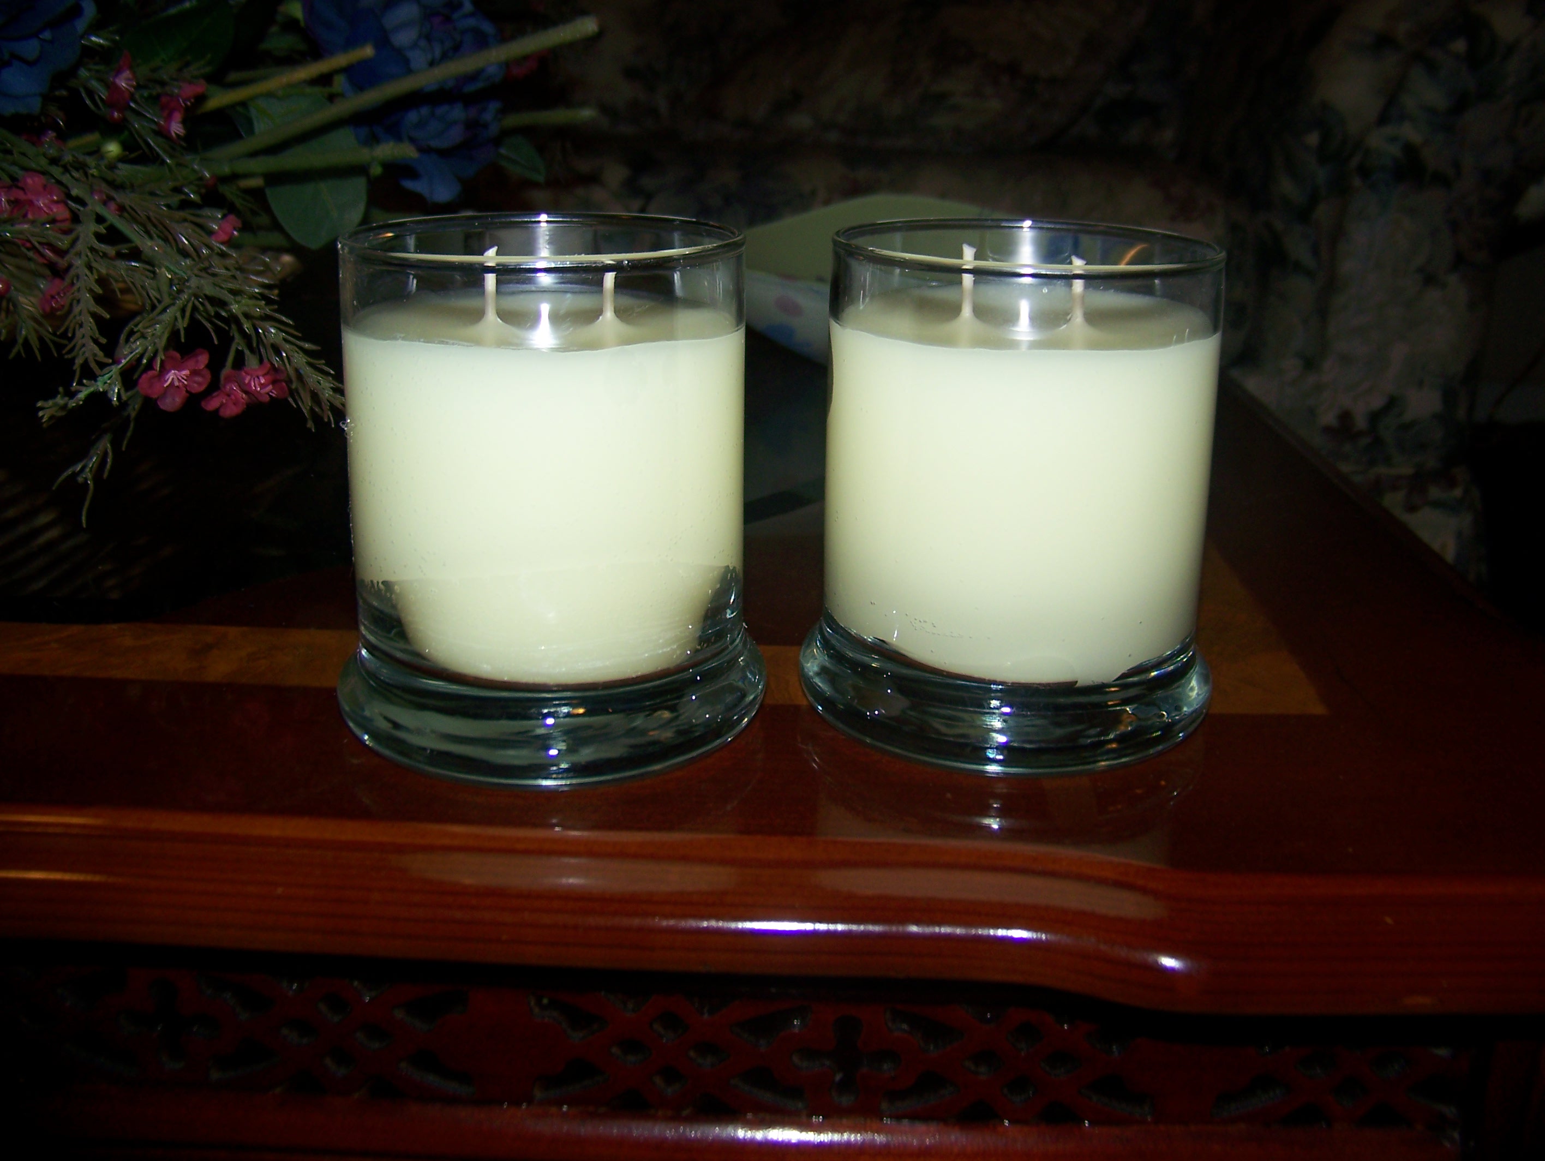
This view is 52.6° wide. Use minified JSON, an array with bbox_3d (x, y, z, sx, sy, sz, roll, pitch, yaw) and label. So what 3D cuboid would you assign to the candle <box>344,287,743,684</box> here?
[{"bbox_3d":[-0.052,-0.025,0.371,0.089,0.075,0.089,2,19,0],"label":"candle"}]

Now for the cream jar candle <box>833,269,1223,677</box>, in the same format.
[{"bbox_3d":[0.058,-0.027,0.385,0.089,0.075,0.089,2,19,0],"label":"cream jar candle"}]

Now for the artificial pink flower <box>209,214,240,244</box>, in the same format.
[{"bbox_3d":[-0.179,-0.115,0.510,0.009,0.012,0.013,22,27,32],"label":"artificial pink flower"}]

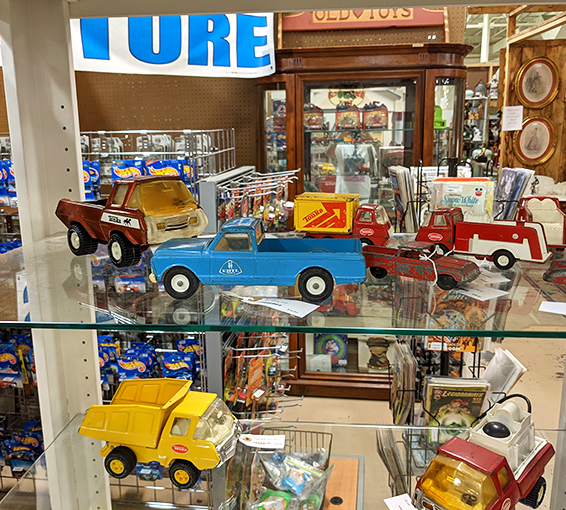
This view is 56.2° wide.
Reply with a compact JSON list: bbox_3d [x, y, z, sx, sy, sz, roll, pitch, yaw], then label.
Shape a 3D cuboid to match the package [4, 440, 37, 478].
[{"bbox_3d":[-0.988,0.771,2.000,0.108,0.165,0.035,1,12,7],"label":"package"}]

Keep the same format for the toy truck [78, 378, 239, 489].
[{"bbox_3d":[-0.199,0.287,0.870,0.244,0.134,0.094,2,13,14],"label":"toy truck"}]

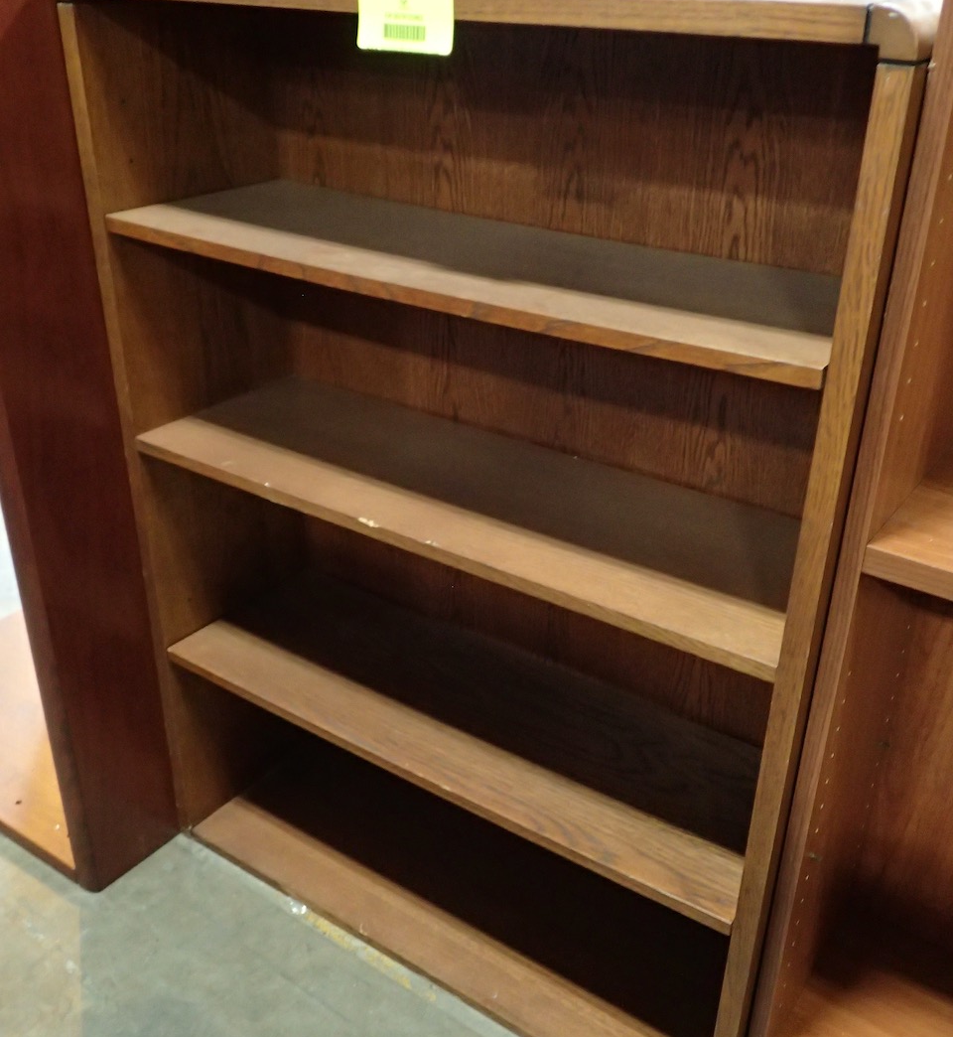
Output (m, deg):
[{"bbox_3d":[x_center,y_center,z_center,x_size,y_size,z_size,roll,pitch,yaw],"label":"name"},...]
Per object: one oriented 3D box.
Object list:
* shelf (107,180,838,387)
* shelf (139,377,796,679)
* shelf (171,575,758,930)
[{"bbox_3d":[0.003,-0.281,1.184,0.860,0.019,0.289,18,33,30],"label":"shelf"},{"bbox_3d":[-0.001,-0.031,1.316,0.860,0.019,0.289,18,33,30],"label":"shelf"},{"bbox_3d":[-0.005,0.258,1.470,0.860,0.019,0.289,18,33,30],"label":"shelf"}]

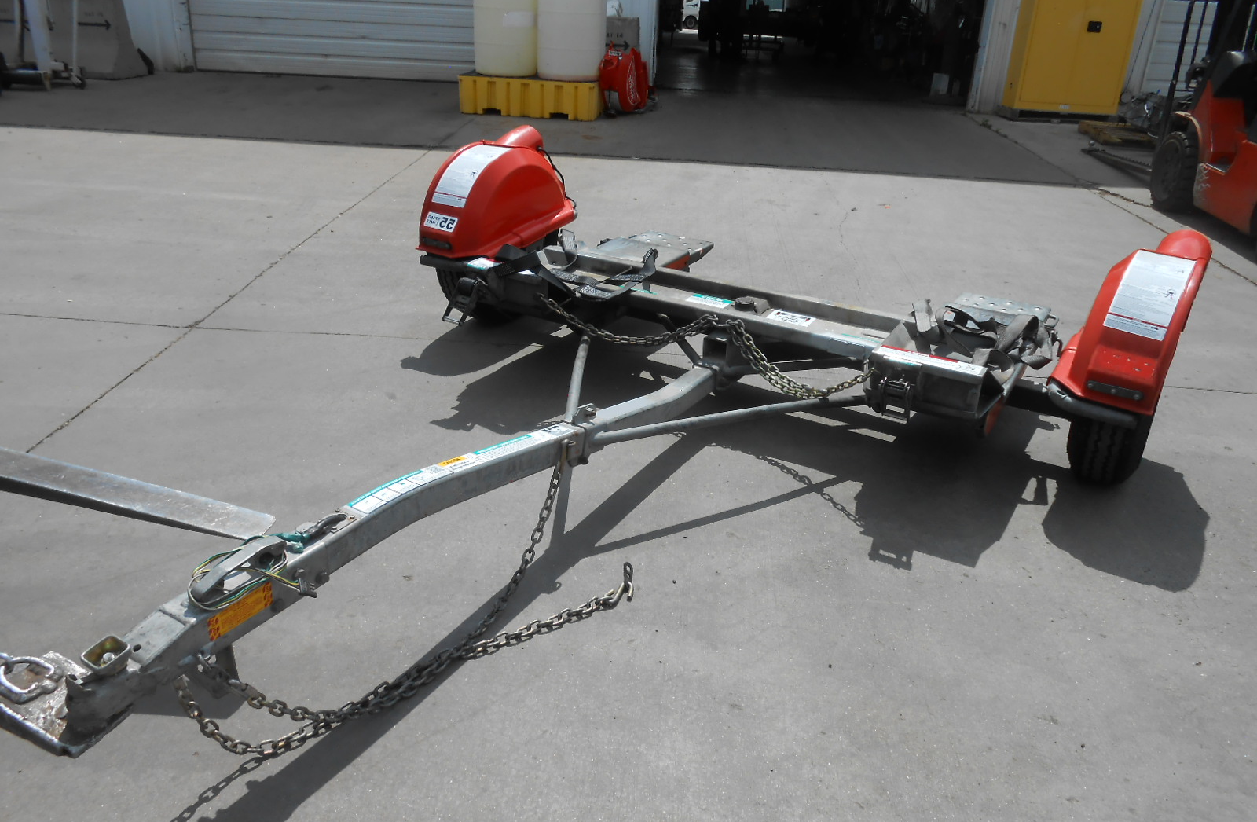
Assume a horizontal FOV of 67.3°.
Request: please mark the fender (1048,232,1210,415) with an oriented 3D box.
[{"bbox_3d":[1.464,-0.319,2.708,0.270,0.380,0.700,16,29,26],"label":"fender"}]

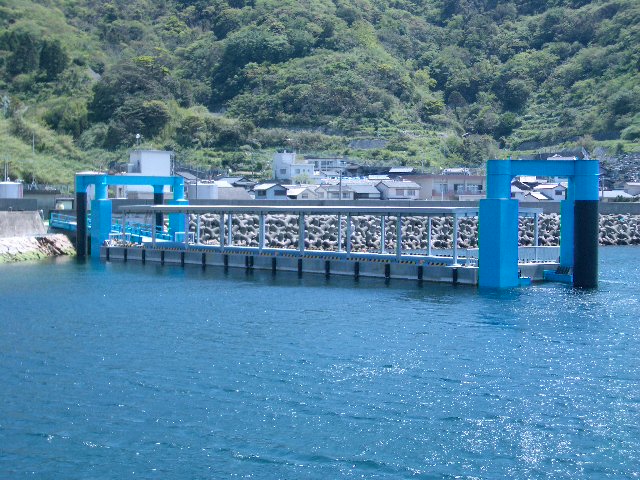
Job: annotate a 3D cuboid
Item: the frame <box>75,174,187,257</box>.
[{"bbox_3d":[-18.261,-2.377,110.982,10.000,7.400,5.000,-2,3,-40],"label":"frame"}]

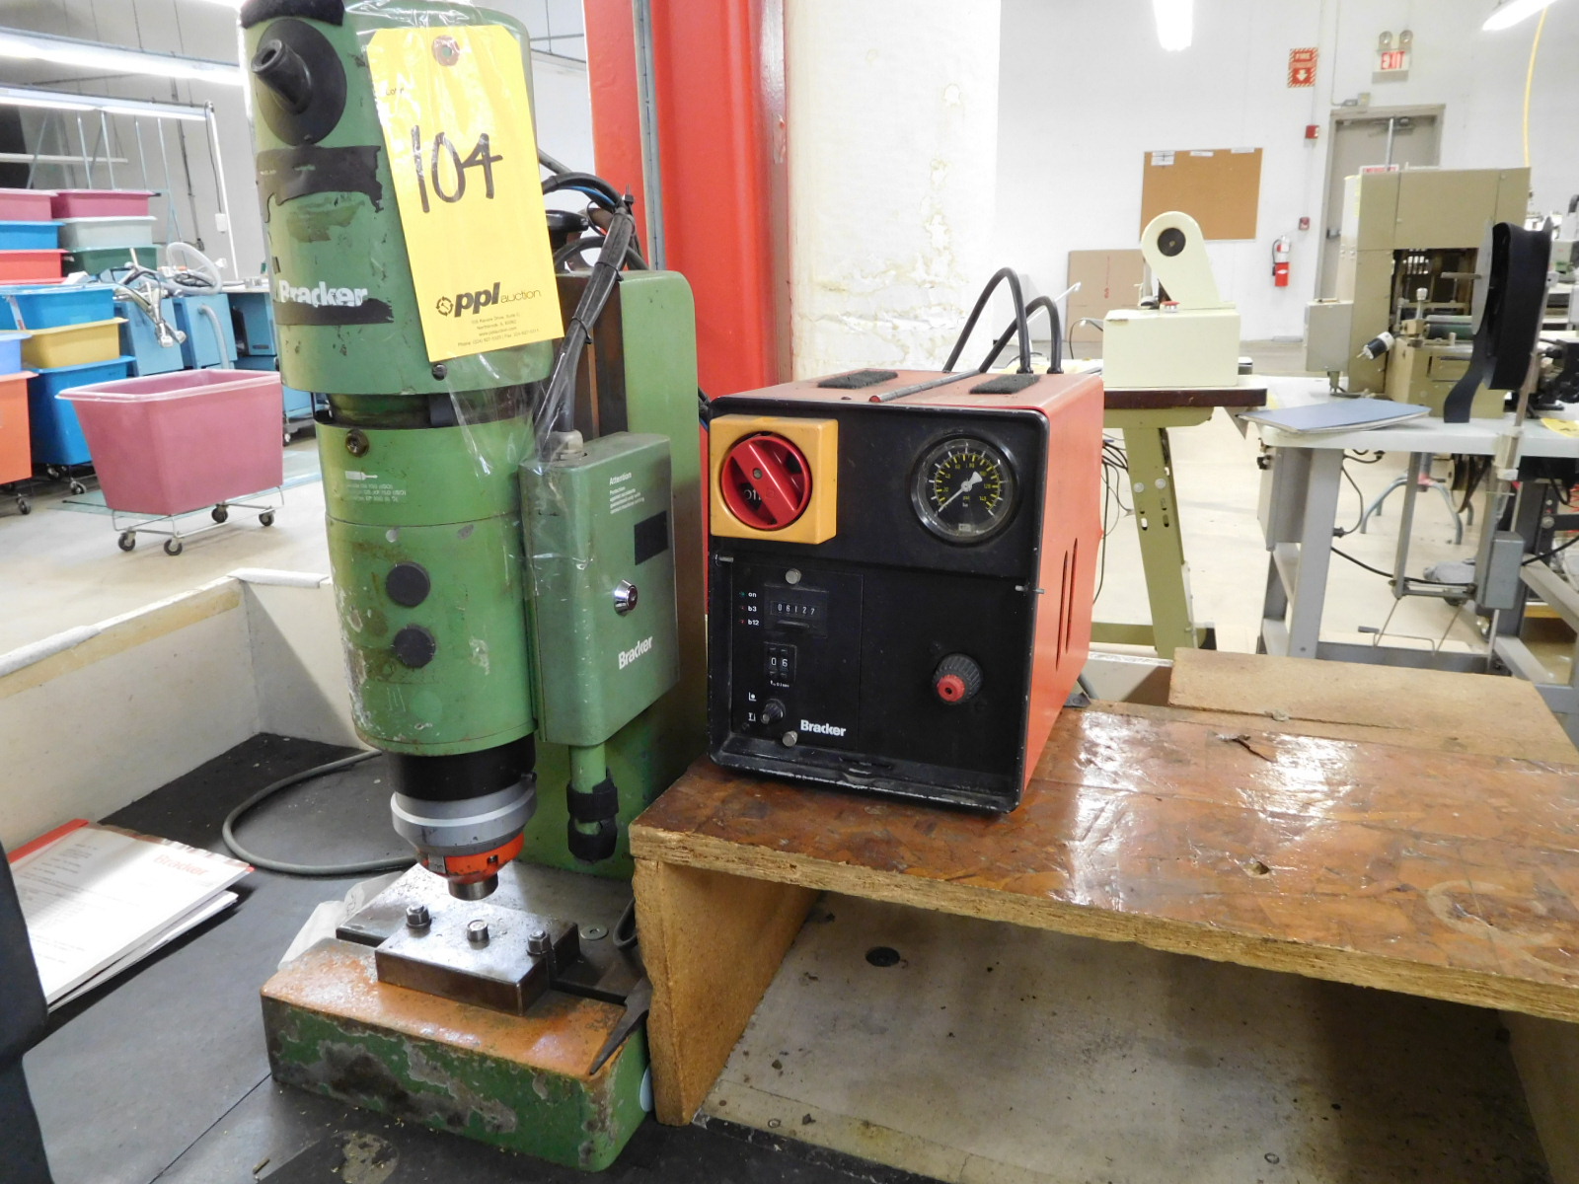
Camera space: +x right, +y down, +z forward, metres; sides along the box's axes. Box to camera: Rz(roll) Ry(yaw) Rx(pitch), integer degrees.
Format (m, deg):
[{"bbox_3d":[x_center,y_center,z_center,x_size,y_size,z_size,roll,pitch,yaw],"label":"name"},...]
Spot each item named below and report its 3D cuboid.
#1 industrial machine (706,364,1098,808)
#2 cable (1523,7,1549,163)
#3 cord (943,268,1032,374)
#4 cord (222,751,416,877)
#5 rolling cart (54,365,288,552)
[{"bbox_3d":[0.097,-0.029,0.796,0.199,0.233,0.308,6,17,20],"label":"industrial machine"},{"bbox_3d":[3.013,-2.028,4.600,0.100,0.700,0.060,4,19,17],"label":"cable"},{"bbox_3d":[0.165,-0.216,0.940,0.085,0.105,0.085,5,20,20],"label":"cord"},{"bbox_3d":[-0.412,0.207,1.104,0.262,0.020,0.228,5,19,19],"label":"cord"},{"bbox_3d":[-2.597,-0.566,4.944,0.510,0.705,0.740,8,21,26],"label":"rolling cart"}]

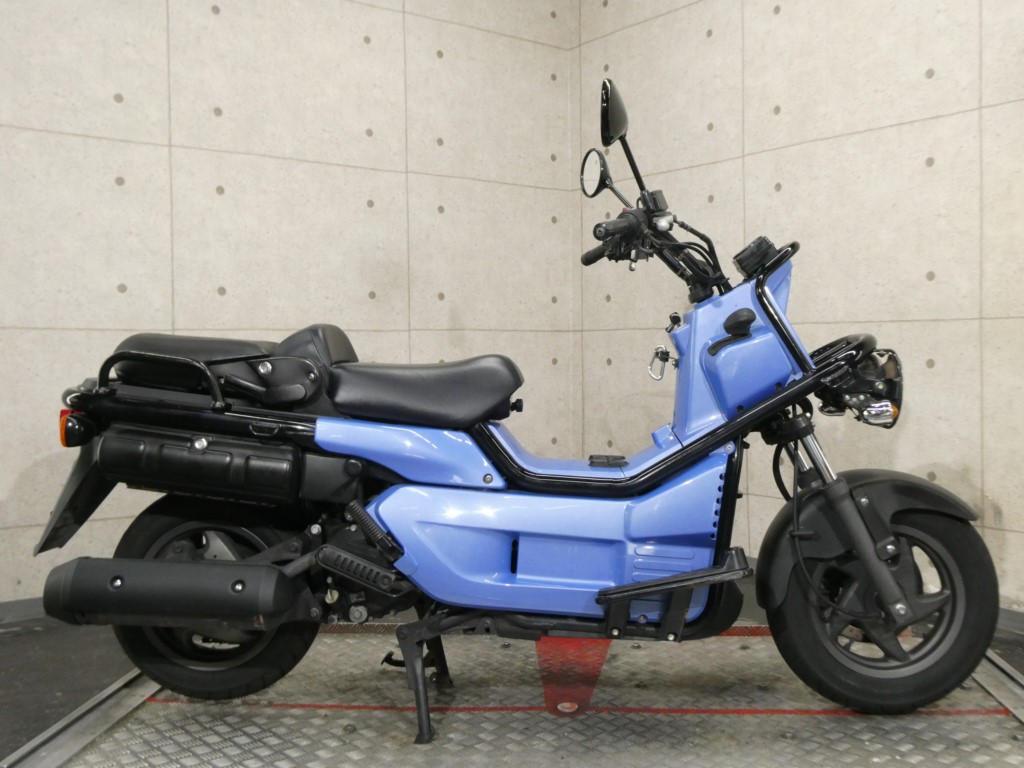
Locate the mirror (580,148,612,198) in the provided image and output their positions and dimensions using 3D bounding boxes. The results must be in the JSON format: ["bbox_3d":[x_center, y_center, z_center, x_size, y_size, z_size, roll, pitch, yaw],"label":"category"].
[{"bbox_3d":[0.213,-0.523,2.575,0.050,0.122,0.125,3,1,-19],"label":"mirror"}]

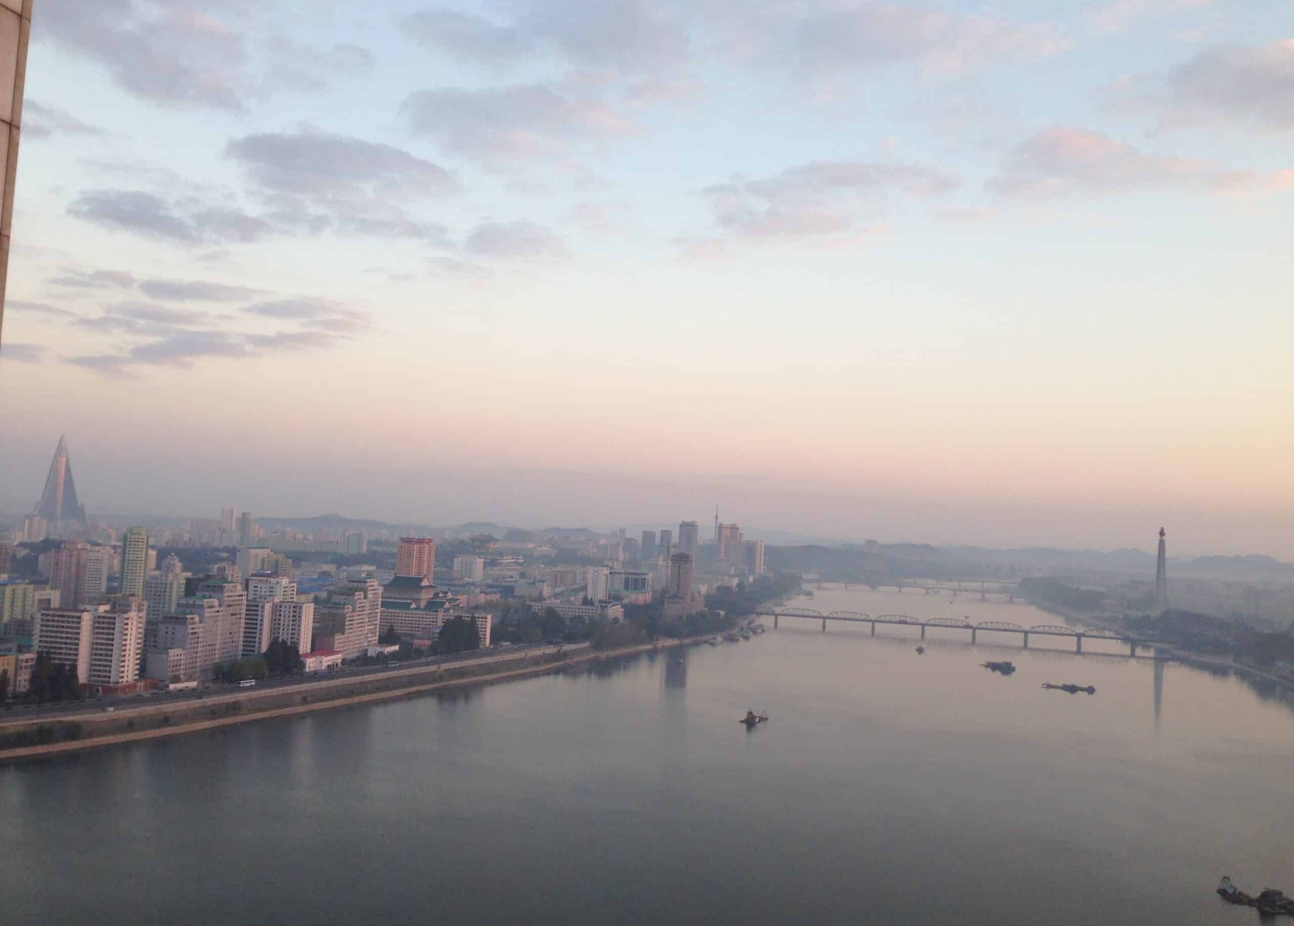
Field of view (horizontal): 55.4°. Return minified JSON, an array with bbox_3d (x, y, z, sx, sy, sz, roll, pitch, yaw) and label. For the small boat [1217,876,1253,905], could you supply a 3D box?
[{"bbox_3d":[189.620,138.520,398.960,3.700,5.400,11.500,5,-4,-30],"label":"small boat"}]

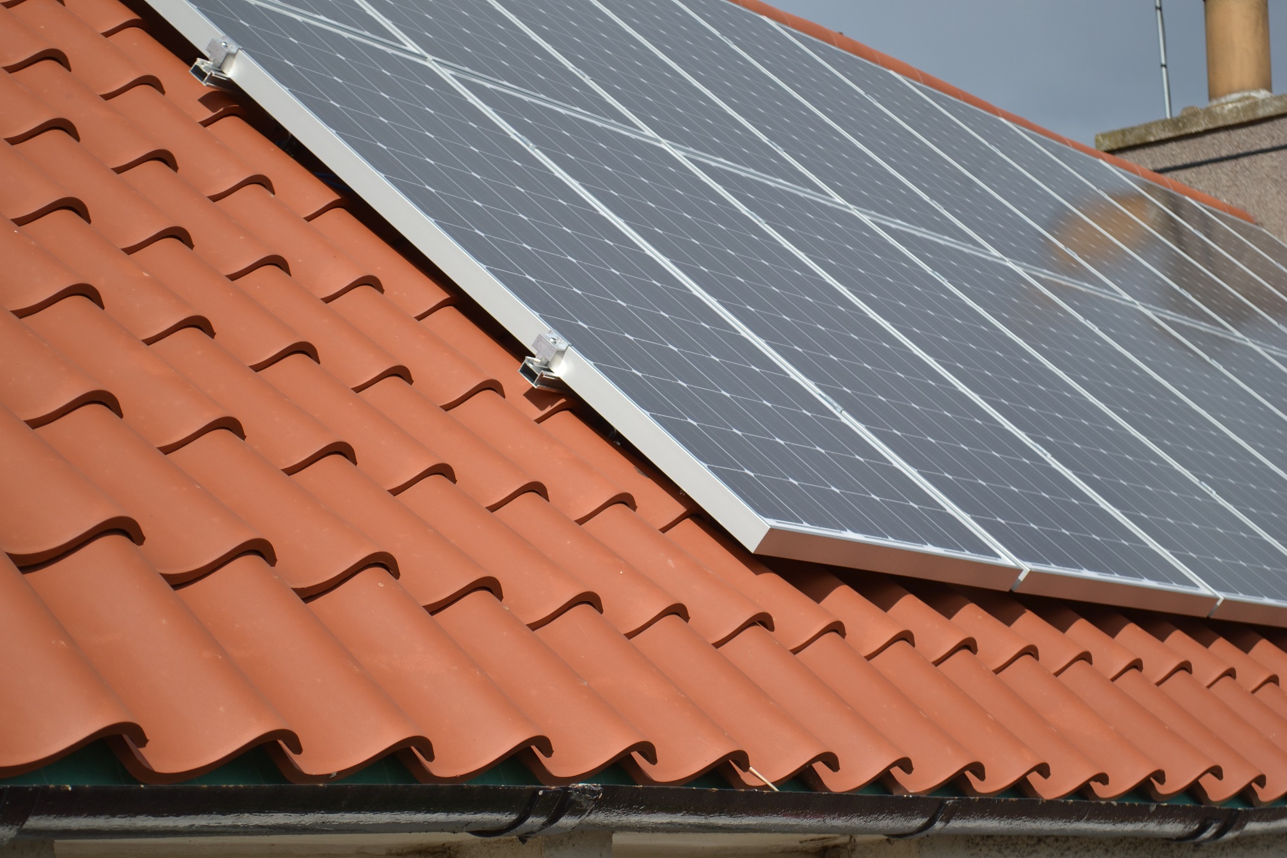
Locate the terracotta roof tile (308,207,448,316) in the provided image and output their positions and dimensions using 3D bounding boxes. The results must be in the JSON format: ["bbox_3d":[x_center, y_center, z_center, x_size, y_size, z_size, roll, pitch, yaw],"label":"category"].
[{"bbox_3d":[-0.489,-0.286,4.710,0.370,0.072,0.258,36,13,31],"label":"terracotta roof tile"}]

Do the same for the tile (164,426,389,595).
[{"bbox_3d":[-0.459,0.076,3.238,0.335,0.073,0.248,35,13,32],"label":"tile"}]

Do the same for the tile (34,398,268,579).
[{"bbox_3d":[-0.574,0.051,3.068,0.335,0.073,0.248,35,13,32],"label":"tile"}]

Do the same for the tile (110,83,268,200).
[{"bbox_3d":[-0.794,-0.475,4.691,0.370,0.072,0.258,36,13,31],"label":"tile"}]

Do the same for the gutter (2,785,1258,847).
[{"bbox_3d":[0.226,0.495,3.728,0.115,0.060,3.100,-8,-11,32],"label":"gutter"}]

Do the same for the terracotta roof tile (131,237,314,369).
[{"bbox_3d":[-0.648,-0.189,4.028,0.370,0.072,0.258,36,13,31],"label":"terracotta roof tile"}]

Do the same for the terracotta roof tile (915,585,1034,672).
[{"bbox_3d":[0.446,0.281,4.801,0.370,0.072,0.258,36,13,31],"label":"terracotta roof tile"}]

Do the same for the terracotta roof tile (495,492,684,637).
[{"bbox_3d":[-0.126,0.151,3.752,0.335,0.073,0.248,38,14,31],"label":"terracotta roof tile"}]

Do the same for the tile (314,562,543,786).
[{"bbox_3d":[-0.279,0.247,3.133,0.335,0.073,0.248,41,16,30],"label":"tile"}]

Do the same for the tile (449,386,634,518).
[{"bbox_3d":[-0.211,0.016,4.238,0.370,0.072,0.258,36,13,31],"label":"tile"}]

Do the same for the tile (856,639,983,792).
[{"bbox_3d":[0.283,0.388,4.126,0.370,0.072,0.258,39,15,31],"label":"tile"}]

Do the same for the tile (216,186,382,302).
[{"bbox_3d":[-0.566,-0.294,4.278,0.335,0.073,0.248,38,14,31],"label":"tile"}]

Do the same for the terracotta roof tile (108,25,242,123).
[{"bbox_3d":[-0.879,-0.614,5.010,0.370,0.072,0.258,36,13,31],"label":"terracotta roof tile"}]

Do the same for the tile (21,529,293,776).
[{"bbox_3d":[-0.506,0.207,2.768,0.335,0.073,0.248,41,16,30],"label":"tile"}]

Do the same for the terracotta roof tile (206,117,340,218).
[{"bbox_3d":[-0.633,-0.421,4.560,0.335,0.073,0.248,38,14,31],"label":"terracotta roof tile"}]

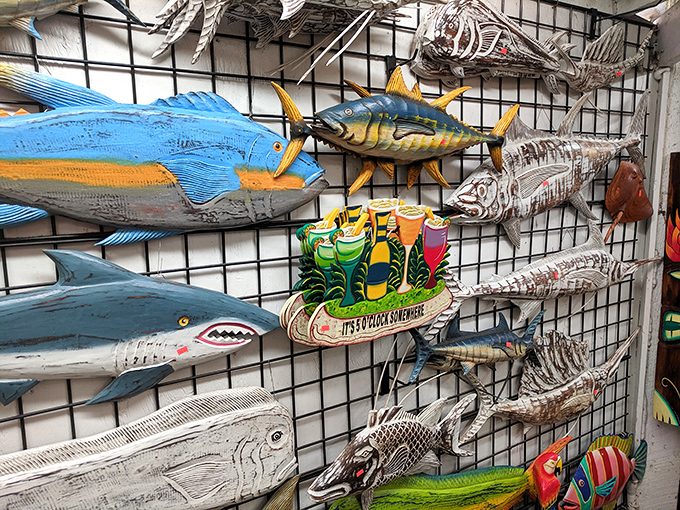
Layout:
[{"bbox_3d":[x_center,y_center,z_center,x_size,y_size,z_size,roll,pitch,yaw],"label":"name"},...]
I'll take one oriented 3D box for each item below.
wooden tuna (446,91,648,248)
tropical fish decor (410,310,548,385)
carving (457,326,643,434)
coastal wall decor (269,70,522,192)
[{"bbox_3d":[0.678,-0.263,1.541,0.987,0.402,0.120,-20,17,-29],"label":"wooden tuna"},{"bbox_3d":[0.399,0.237,1.391,0.558,0.168,0.090,2,5,-33],"label":"tropical fish decor"},{"bbox_3d":[0.721,0.390,1.653,0.933,0.342,0.100,-10,11,-31],"label":"carving"},{"bbox_3d":[0.171,-0.281,1.184,0.721,0.286,0.140,-3,8,-32],"label":"coastal wall decor"}]

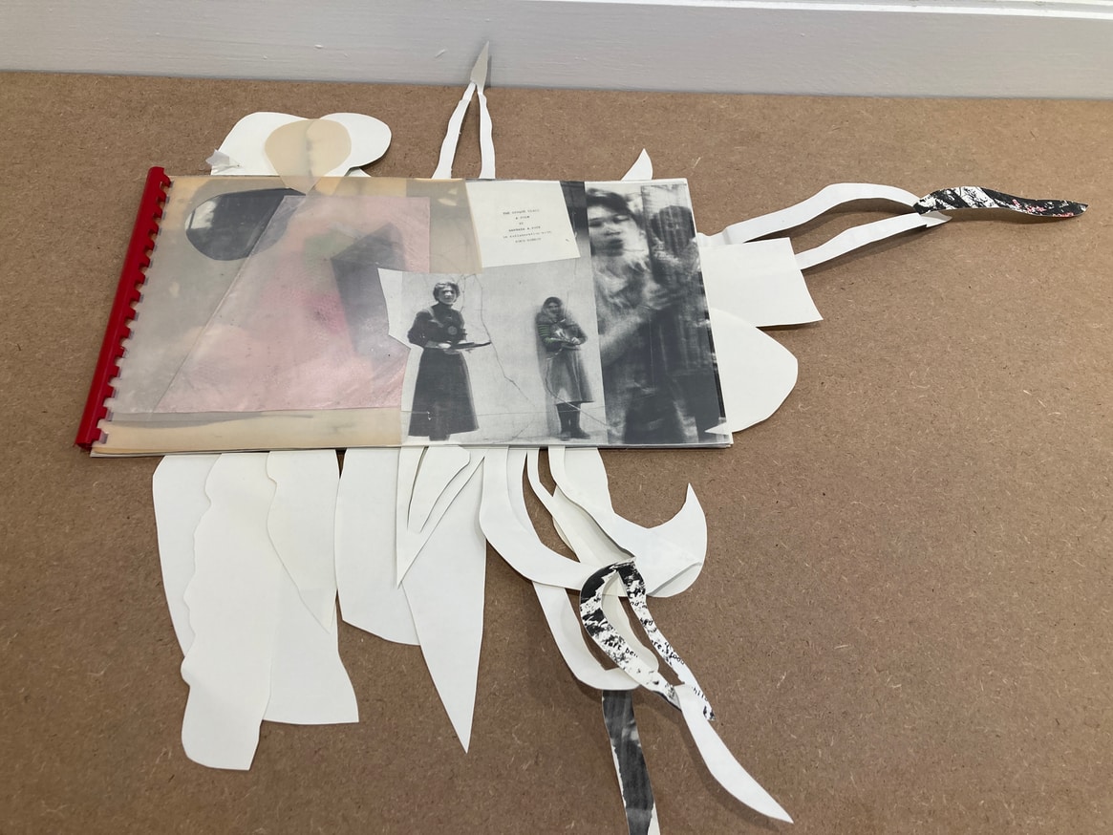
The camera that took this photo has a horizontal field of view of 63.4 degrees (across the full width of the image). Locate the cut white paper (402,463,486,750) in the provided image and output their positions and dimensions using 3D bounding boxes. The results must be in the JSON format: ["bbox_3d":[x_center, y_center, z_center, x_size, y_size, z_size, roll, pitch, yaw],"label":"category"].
[{"bbox_3d":[-0.059,0.089,0.463,0.042,0.004,0.159,0,57,-3],"label":"cut white paper"}]

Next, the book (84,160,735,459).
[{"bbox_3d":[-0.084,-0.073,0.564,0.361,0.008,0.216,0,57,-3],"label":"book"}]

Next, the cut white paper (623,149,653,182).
[{"bbox_3d":[0.057,-0.180,0.641,0.023,0.004,0.033,0,57,-3],"label":"cut white paper"}]

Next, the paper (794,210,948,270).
[{"bbox_3d":[0.213,-0.123,0.608,0.120,0.010,0.017,-18,60,-14],"label":"paper"}]

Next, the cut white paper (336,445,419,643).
[{"bbox_3d":[-0.095,0.066,0.476,0.045,0.004,0.115,-3,58,-5],"label":"cut white paper"}]

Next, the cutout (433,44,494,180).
[{"bbox_3d":[-0.066,-0.219,0.641,0.044,0.036,0.107,-1,57,-3],"label":"cutout"}]

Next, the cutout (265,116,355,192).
[{"bbox_3d":[-0.175,-0.183,0.630,0.060,0.005,0.077,0,57,-3],"label":"cutout"}]

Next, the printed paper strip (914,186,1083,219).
[{"bbox_3d":[0.311,-0.150,0.629,0.131,0.013,0.020,-4,58,-5],"label":"printed paper strip"}]

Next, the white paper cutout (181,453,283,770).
[{"bbox_3d":[-0.165,0.092,0.456,0.044,0.005,0.171,-7,58,-7],"label":"white paper cutout"}]

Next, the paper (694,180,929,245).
[{"bbox_3d":[0.173,-0.140,0.615,0.161,0.013,0.029,-12,59,-10],"label":"paper"}]

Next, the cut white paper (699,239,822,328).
[{"bbox_3d":[0.129,-0.087,0.584,0.066,0.006,0.074,-4,58,-5],"label":"cut white paper"}]

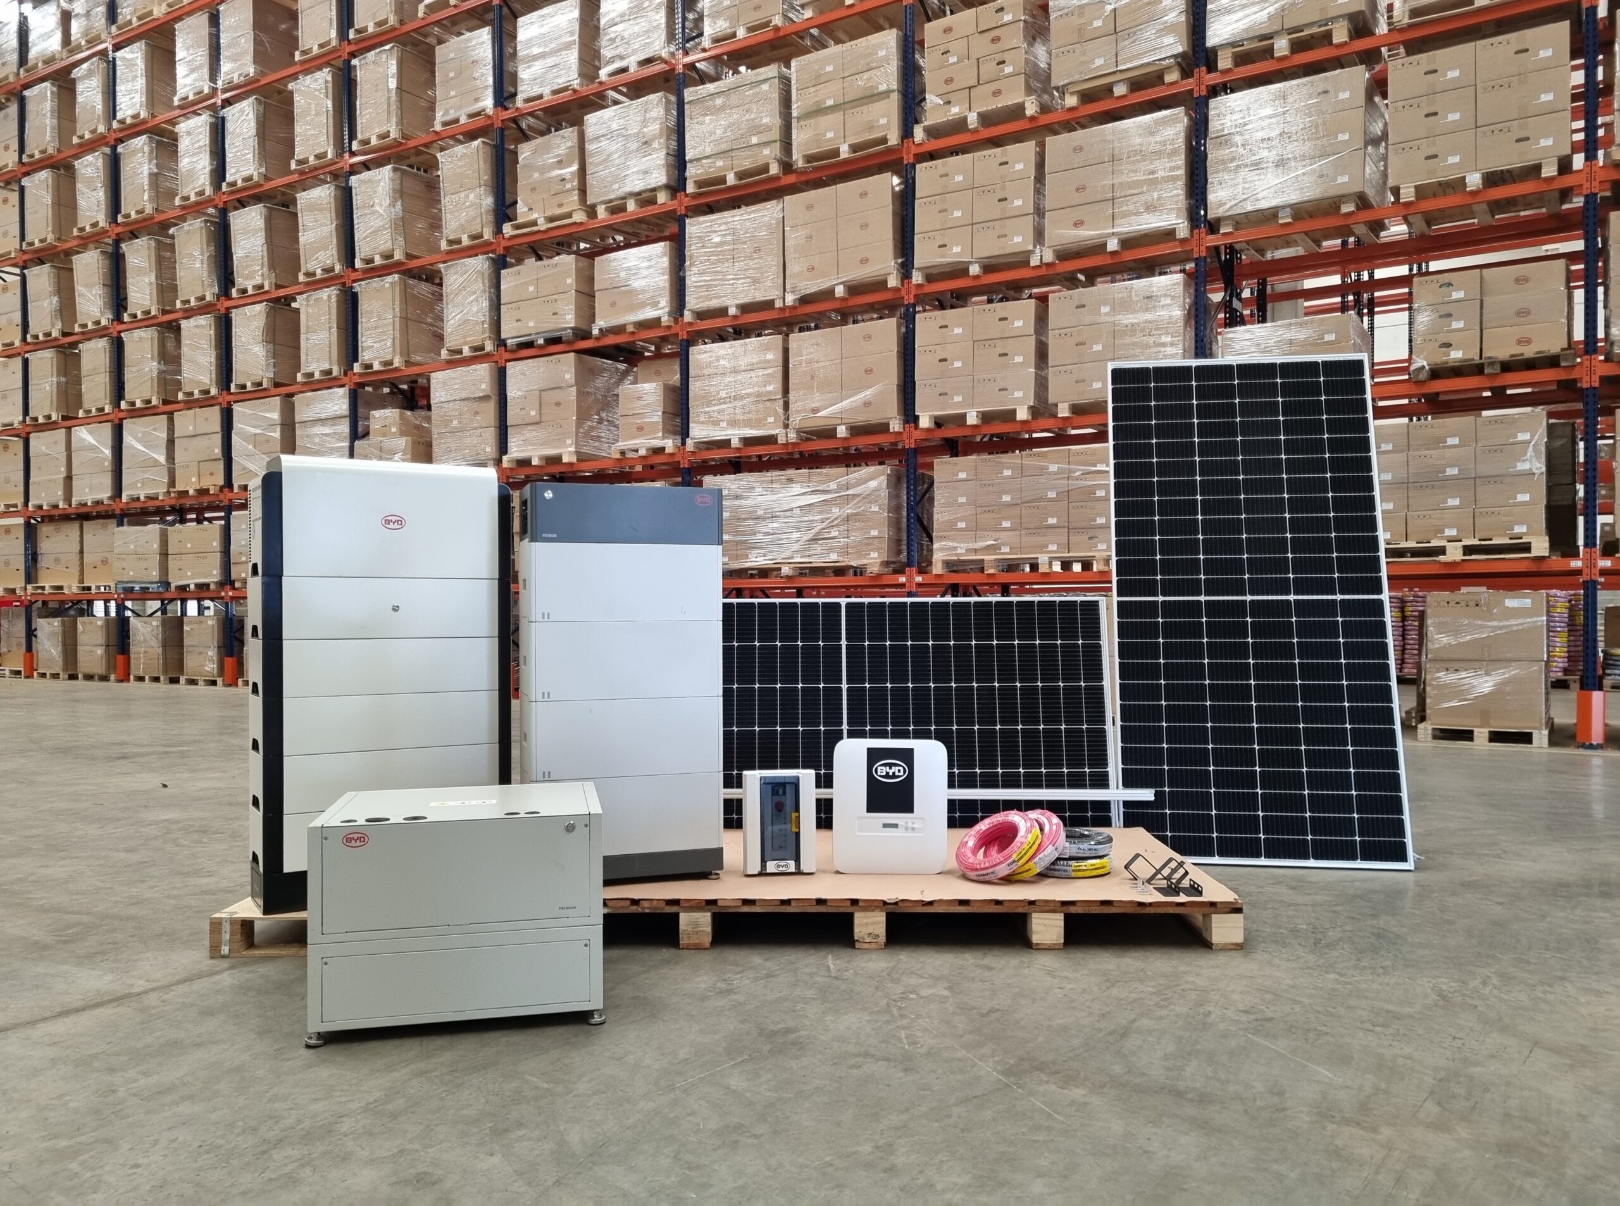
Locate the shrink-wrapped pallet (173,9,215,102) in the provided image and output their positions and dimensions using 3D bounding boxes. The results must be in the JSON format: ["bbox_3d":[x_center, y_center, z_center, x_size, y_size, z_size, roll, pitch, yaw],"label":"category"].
[{"bbox_3d":[-8.009,-7.330,16.884,0.803,1.059,1.200,-1,0,31],"label":"shrink-wrapped pallet"}]

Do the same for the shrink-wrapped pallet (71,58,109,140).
[{"bbox_3d":[-10.336,-7.399,18.483,0.800,1.100,1.180,-1,0,32],"label":"shrink-wrapped pallet"}]

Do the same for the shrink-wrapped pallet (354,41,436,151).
[{"bbox_3d":[-4.821,-5.941,14.817,0.780,1.090,1.150,-1,0,31],"label":"shrink-wrapped pallet"}]

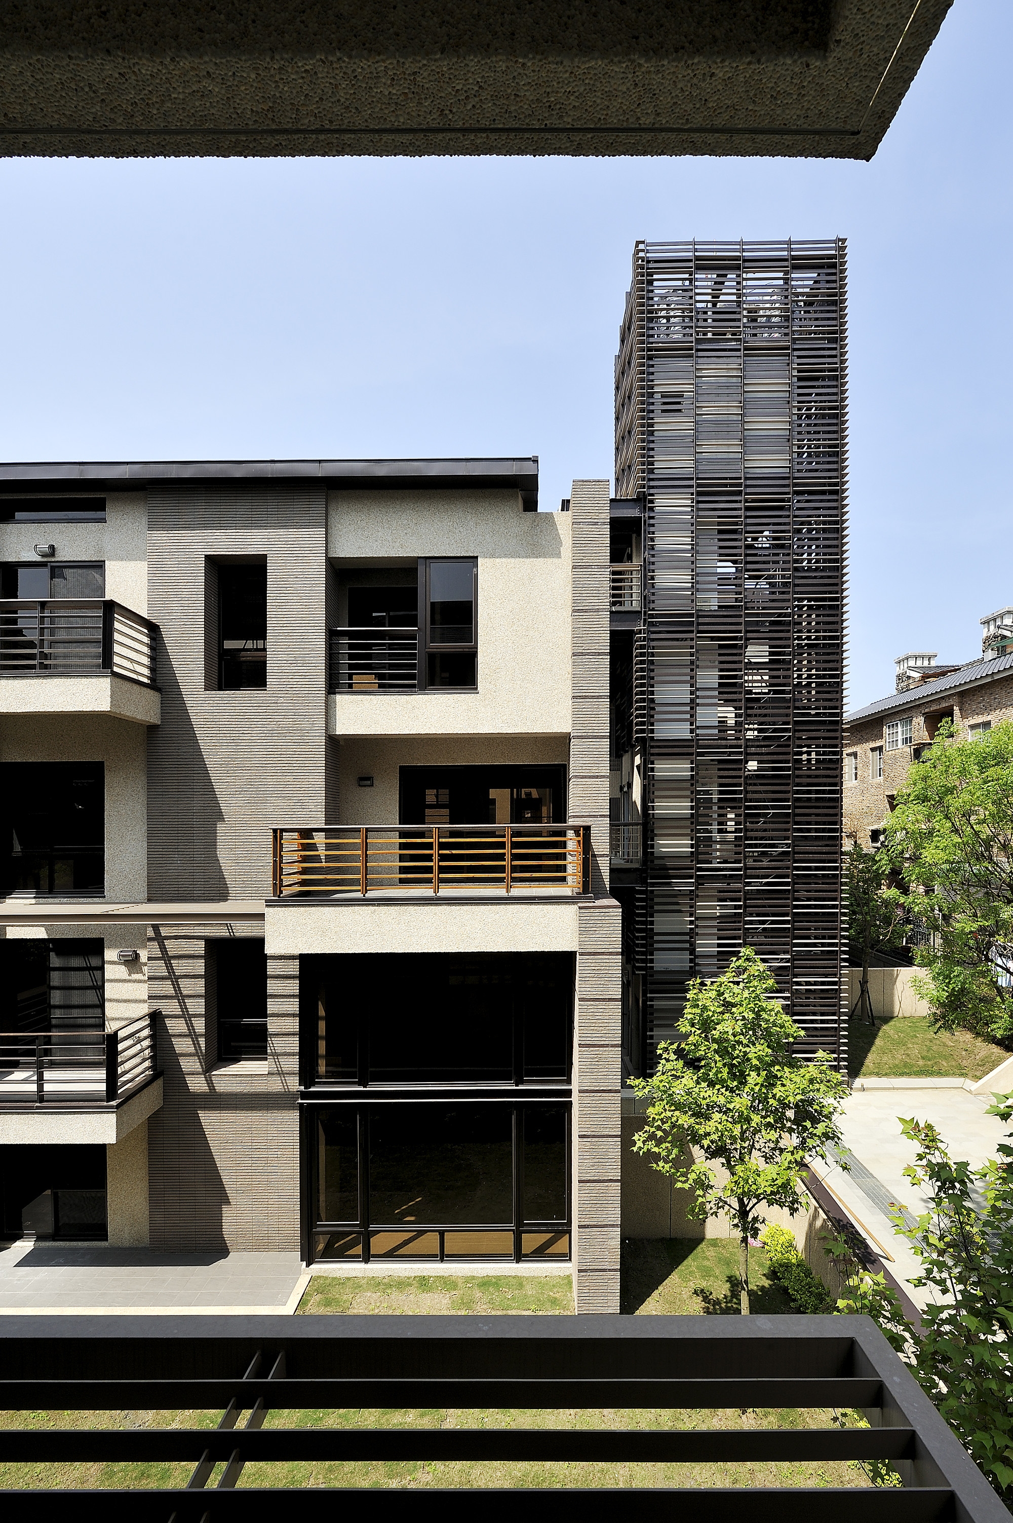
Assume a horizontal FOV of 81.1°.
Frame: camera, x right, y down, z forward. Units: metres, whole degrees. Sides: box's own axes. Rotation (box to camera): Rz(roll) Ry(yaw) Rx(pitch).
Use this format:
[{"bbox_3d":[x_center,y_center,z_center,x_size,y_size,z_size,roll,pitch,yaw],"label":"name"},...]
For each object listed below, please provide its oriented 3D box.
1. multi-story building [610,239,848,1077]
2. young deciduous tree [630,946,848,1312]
[{"bbox_3d":[5.580,-2.350,15.900,5.000,20.000,4.000,0,0,0],"label":"multi-story building"},{"bbox_3d":[2.980,5.300,7.600,2.750,5.800,2.700,0,0,0],"label":"young deciduous tree"}]

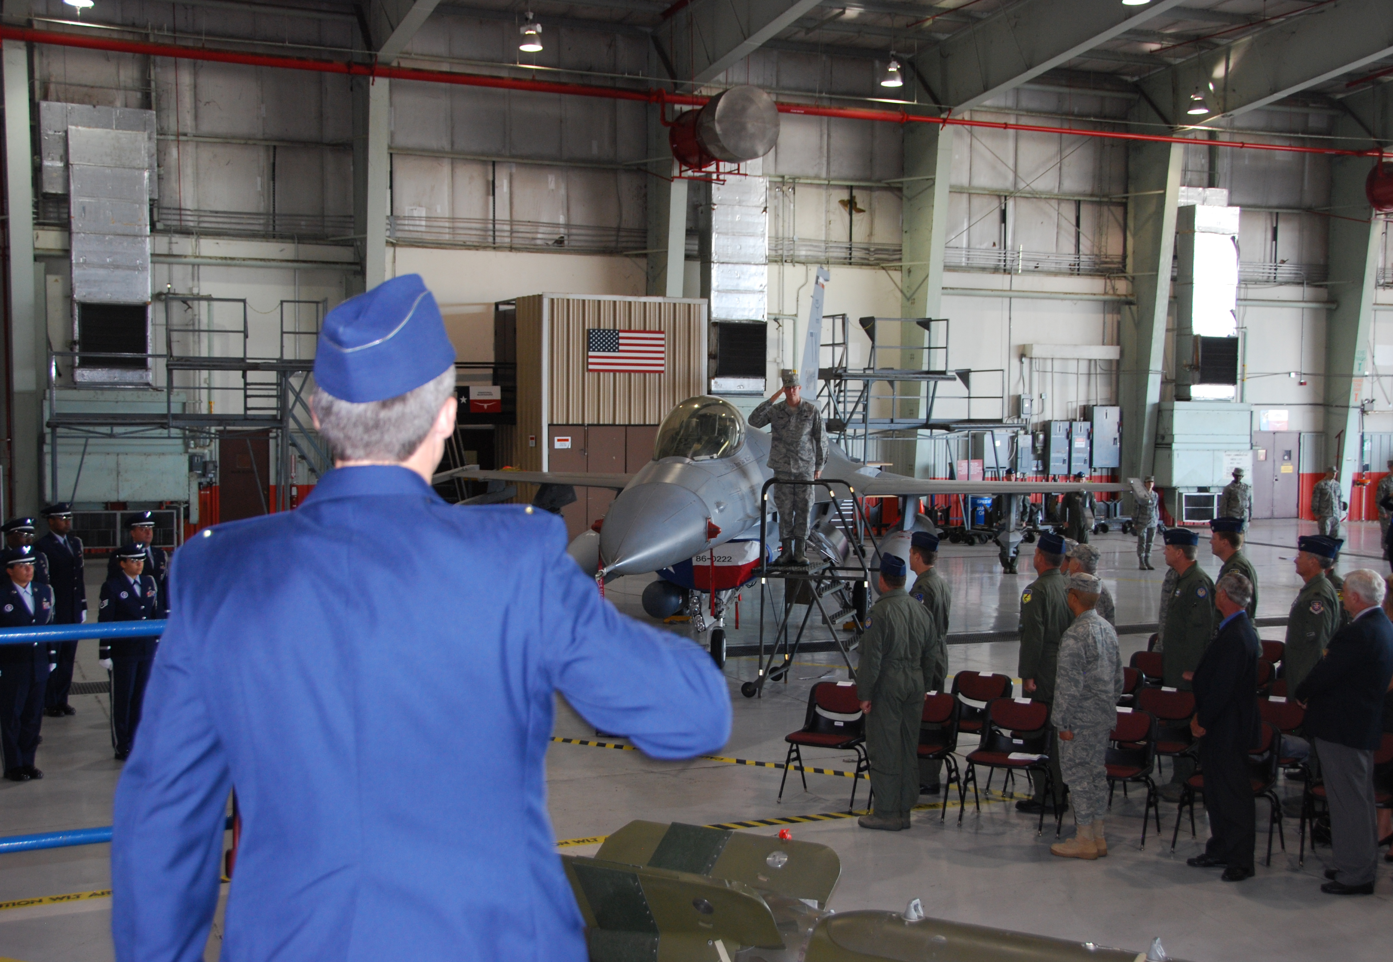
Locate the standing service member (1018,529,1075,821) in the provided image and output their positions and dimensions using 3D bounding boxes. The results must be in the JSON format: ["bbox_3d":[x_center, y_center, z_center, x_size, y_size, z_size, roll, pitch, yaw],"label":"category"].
[{"bbox_3d":[2.422,1.293,11.503,0.350,1.895,0.530,2,2,38],"label":"standing service member"}]

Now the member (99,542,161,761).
[{"bbox_3d":[-4.421,1.324,13.137,0.300,1.683,0.480,2,2,39],"label":"member"}]

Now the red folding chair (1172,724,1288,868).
[{"bbox_3d":[3.300,1.884,10.309,0.560,0.790,0.520,1,2,36],"label":"red folding chair"}]

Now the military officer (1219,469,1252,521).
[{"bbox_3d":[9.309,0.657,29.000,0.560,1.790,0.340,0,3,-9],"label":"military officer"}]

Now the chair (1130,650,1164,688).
[{"bbox_3d":[3.664,1.791,13.496,0.560,0.790,0.520,1,2,34],"label":"chair"}]

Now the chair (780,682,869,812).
[{"bbox_3d":[0.927,1.834,11.685,0.560,0.790,0.520,1,2,29],"label":"chair"}]

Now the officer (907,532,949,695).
[{"bbox_3d":[1.624,1.324,12.050,0.350,1.860,0.530,2,3,37],"label":"officer"}]

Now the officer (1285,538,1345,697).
[{"bbox_3d":[4.281,1.337,11.627,0.340,1.870,0.540,1,2,26],"label":"officer"}]

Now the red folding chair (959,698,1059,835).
[{"bbox_3d":[2.093,1.872,11.195,0.540,0.800,0.530,1,2,28],"label":"red folding chair"}]

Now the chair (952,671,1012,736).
[{"bbox_3d":[1.997,1.820,12.338,0.540,0.810,0.530,2,3,32],"label":"chair"}]

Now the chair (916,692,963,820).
[{"bbox_3d":[1.532,1.875,11.572,0.540,0.800,0.520,2,3,27],"label":"chair"}]

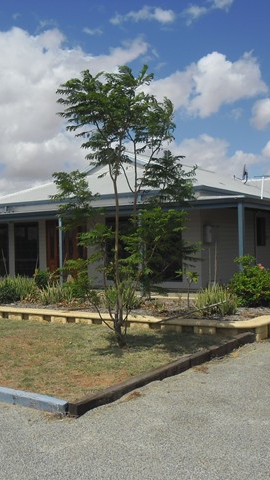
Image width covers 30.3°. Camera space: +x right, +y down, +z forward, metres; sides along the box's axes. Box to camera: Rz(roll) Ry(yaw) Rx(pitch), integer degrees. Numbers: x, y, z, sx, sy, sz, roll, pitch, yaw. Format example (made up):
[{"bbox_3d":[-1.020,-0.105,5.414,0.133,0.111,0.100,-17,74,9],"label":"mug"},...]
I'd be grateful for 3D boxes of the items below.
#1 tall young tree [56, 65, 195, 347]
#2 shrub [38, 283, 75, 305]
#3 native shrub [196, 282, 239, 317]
[{"bbox_3d":[-0.145,-0.526,7.600,2.130,4.260,2.000,-1,-1,-1],"label":"tall young tree"},{"bbox_3d":[-2.021,1.353,12.850,0.970,0.520,0.850,-1,-1,-9],"label":"shrub"},{"bbox_3d":[1.681,1.188,10.300,0.860,0.620,0.800,-1,-1,9],"label":"native shrub"}]

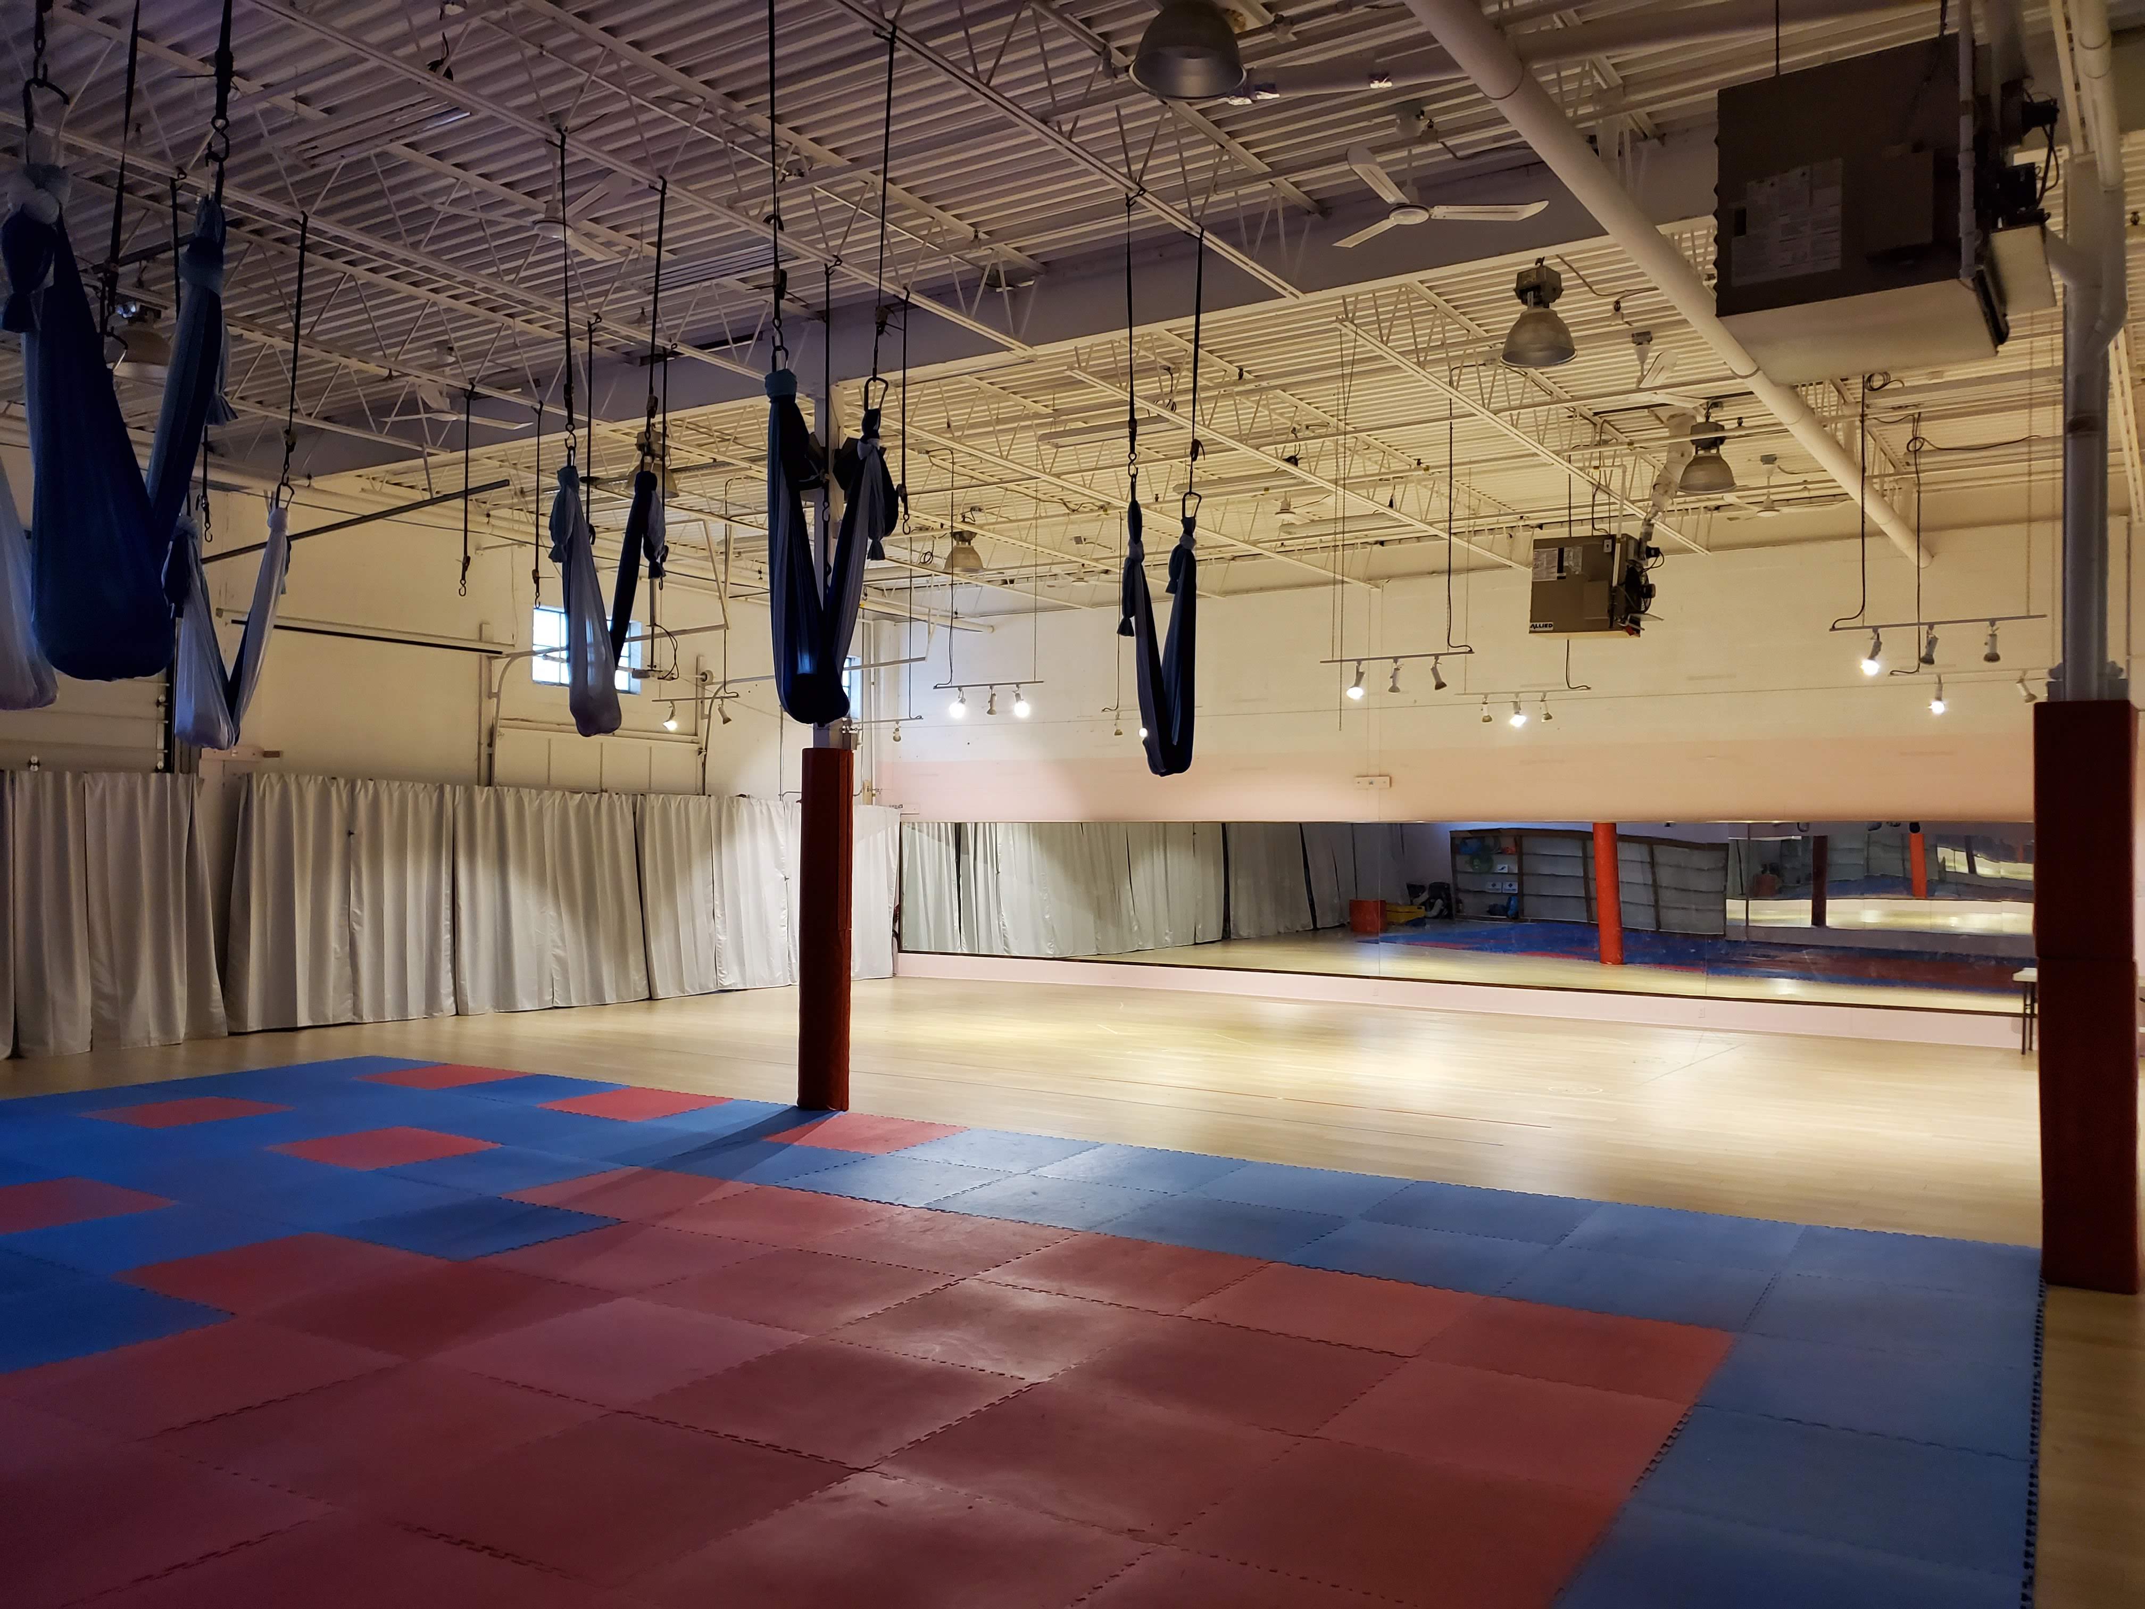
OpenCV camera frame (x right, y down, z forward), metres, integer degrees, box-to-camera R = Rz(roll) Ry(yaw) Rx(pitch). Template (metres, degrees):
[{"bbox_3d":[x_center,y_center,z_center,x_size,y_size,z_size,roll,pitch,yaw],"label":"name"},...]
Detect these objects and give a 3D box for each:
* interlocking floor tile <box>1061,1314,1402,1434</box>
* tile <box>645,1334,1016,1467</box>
[{"bbox_3d":[0.587,2.032,5.780,1.000,0.025,1.000,0,-2,30],"label":"interlocking floor tile"},{"bbox_3d":[-0.789,2.005,5.429,1.000,0.025,1.000,0,-2,31],"label":"tile"}]

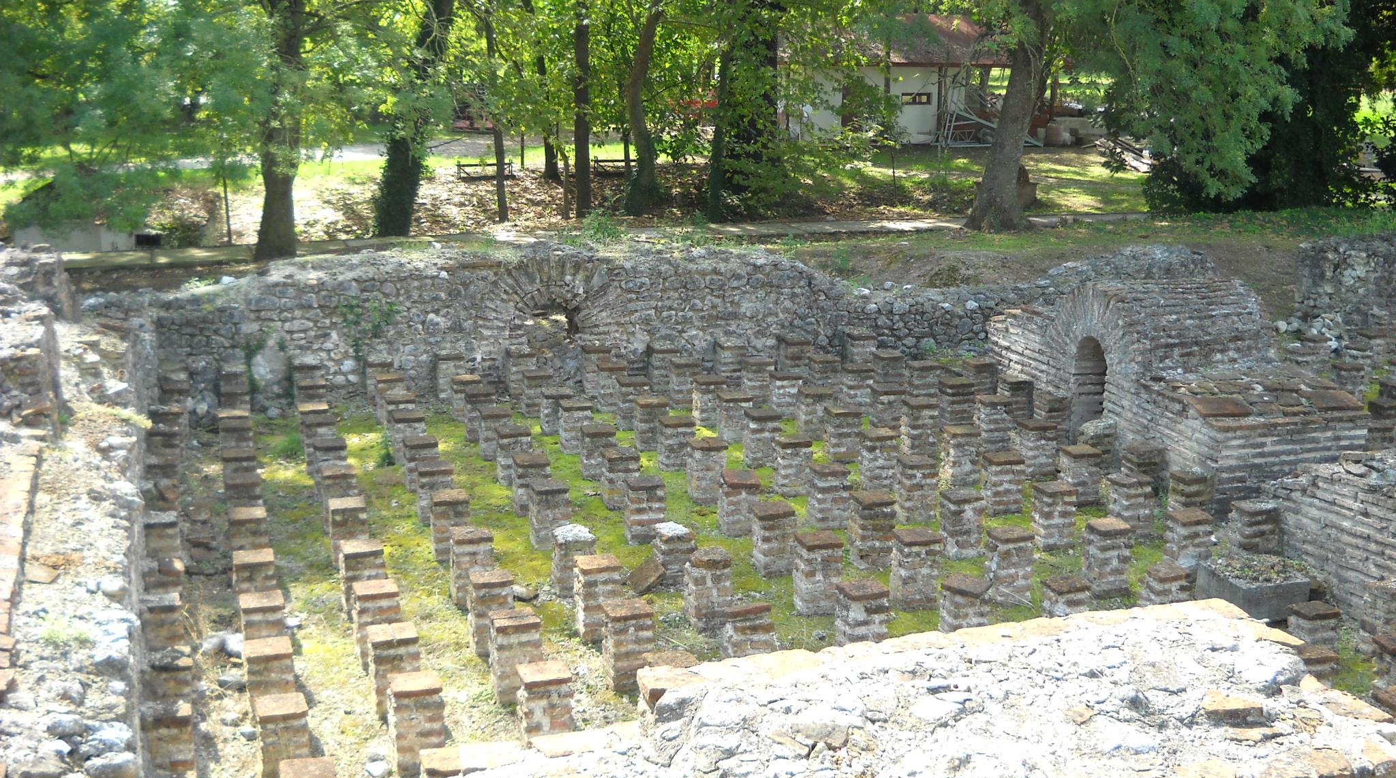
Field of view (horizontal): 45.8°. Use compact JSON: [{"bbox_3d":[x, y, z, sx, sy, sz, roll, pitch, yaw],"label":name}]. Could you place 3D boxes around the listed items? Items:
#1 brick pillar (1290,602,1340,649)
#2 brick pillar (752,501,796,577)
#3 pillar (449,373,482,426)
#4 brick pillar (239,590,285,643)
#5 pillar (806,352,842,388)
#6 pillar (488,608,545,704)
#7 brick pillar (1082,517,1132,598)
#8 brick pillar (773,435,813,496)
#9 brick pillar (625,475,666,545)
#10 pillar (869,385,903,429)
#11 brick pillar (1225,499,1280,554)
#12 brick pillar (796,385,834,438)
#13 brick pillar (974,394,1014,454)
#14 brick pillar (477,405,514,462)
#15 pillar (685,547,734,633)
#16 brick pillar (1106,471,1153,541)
[{"bbox_3d":[5.130,2.035,13.822,0.331,0.392,0.331,-3,16,-17],"label":"brick pillar"},{"bbox_3d":[0.663,1.341,14.720,0.329,0.558,0.315,-4,15,-17],"label":"brick pillar"},{"bbox_3d":[-2.629,0.136,18.887,0.312,0.550,0.312,-4,15,-17],"label":"pillar"},{"bbox_3d":[-3.153,1.763,12.008,0.306,0.513,0.306,-4,15,-17],"label":"brick pillar"},{"bbox_3d":[1.595,-0.123,20.670,0.329,0.531,0.315,-4,15,-17],"label":"pillar"},{"bbox_3d":[-1.229,1.796,11.132,0.302,0.551,0.285,-3,16,-17],"label":"pillar"},{"bbox_3d":[3.281,1.340,13.293,0.307,0.521,0.290,-3,15,-17],"label":"brick pillar"},{"bbox_3d":[1.025,0.834,18.012,0.332,0.589,0.332,-5,16,-17],"label":"brick pillar"},{"bbox_3d":[-0.456,1.053,14.366,0.301,0.507,0.292,-4,14,-17],"label":"brick pillar"},{"bbox_3d":[2.019,0.230,17.737,0.297,0.473,0.288,-4,14,-17],"label":"pillar"},{"bbox_3d":[5.057,1.279,15.115,0.329,0.414,0.315,-4,15,-17],"label":"brick pillar"},{"bbox_3d":[1.416,0.277,19.998,0.337,0.560,0.337,-5,16,-17],"label":"brick pillar"},{"bbox_3d":[3.012,0.347,16.829,0.302,0.504,0.278,-3,16,-17],"label":"brick pillar"},{"bbox_3d":[-1.988,0.446,16.262,0.307,0.476,0.290,-3,15,-17],"label":"brick pillar"},{"bbox_3d":[0.088,1.529,12.600,0.301,0.542,0.292,-4,14,-17],"label":"pillar"},{"bbox_3d":[4.357,1.186,16.714,0.319,0.595,0.319,-5,16,-17],"label":"brick pillar"}]

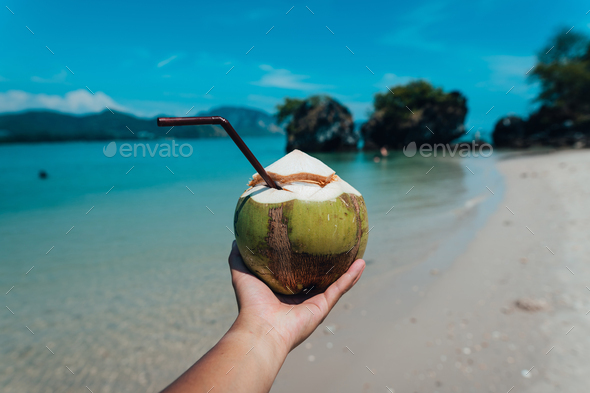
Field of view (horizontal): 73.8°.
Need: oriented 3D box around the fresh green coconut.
[{"bbox_3d":[0.007,0.030,0.460,0.153,0.163,0.153,0,8,0],"label":"fresh green coconut"}]

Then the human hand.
[{"bbox_3d":[0.004,0.098,0.450,0.140,0.112,0.172,5,39,11],"label":"human hand"}]

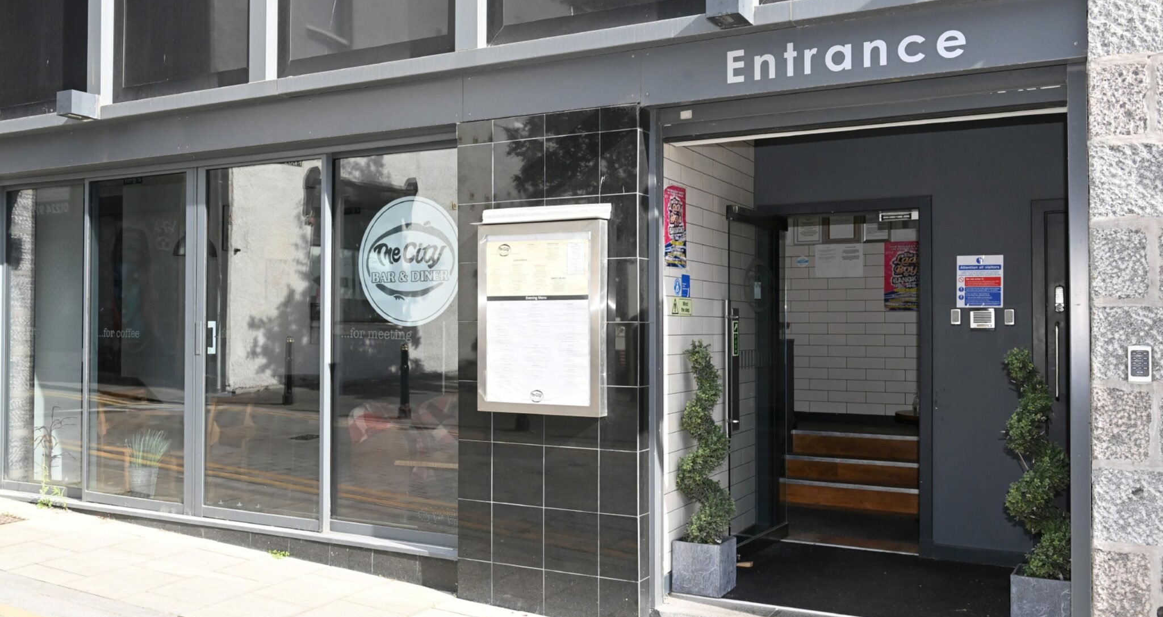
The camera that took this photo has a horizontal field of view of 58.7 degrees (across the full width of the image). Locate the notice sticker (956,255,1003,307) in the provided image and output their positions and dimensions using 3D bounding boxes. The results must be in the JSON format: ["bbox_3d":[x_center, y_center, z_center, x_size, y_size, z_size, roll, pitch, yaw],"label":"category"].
[{"bbox_3d":[2.299,-0.155,5.961,0.252,0.301,0.008,0,-1,28],"label":"notice sticker"}]

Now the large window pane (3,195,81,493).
[{"bbox_3d":[-3.890,0.201,7.490,0.919,2.148,0.030,0,-1,29],"label":"large window pane"}]

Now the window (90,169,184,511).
[{"bbox_3d":[-2.904,0.186,6.745,0.934,2.087,0.020,0,-1,28],"label":"window"}]

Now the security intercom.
[{"bbox_3d":[2.088,0.209,3.863,0.079,0.139,0.022,0,-1,28],"label":"security intercom"}]

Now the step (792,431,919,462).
[{"bbox_3d":[2.227,1.079,8.243,1.046,0.165,0.280,0,-1,29],"label":"step"}]

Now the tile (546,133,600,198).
[{"bbox_3d":[-0.043,-0.696,5.069,0.305,0.302,0.015,0,-1,29],"label":"tile"}]

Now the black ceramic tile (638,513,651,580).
[{"bbox_3d":[0.292,1.128,4.879,0.010,0.300,0.121,0,-1,28],"label":"black ceramic tile"}]

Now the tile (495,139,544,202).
[{"bbox_3d":[-0.316,-0.697,5.234,0.307,0.304,0.010,0,-1,29],"label":"tile"}]

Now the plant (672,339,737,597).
[{"bbox_3d":[0.639,0.805,5.346,0.274,1.290,0.262,0,-1,28],"label":"plant"}]

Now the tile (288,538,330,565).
[{"bbox_3d":[-1.534,1.374,5.841,0.305,0.127,0.010,0,-1,29],"label":"tile"}]

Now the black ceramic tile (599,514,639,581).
[{"bbox_3d":[0.178,1.125,4.863,0.208,0.303,0.010,0,-1,29],"label":"black ceramic tile"}]

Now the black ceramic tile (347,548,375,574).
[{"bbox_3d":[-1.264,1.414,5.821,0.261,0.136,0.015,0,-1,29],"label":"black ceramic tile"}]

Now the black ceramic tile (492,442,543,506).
[{"bbox_3d":[-0.313,0.825,5.135,0.302,0.300,0.010,0,-1,29],"label":"black ceramic tile"}]

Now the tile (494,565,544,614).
[{"bbox_3d":[-0.315,1.407,5.195,0.305,0.221,0.015,0,-1,29],"label":"tile"}]

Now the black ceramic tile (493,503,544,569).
[{"bbox_3d":[-0.319,1.150,5.228,0.310,0.308,0.012,0,-1,28],"label":"black ceramic tile"}]

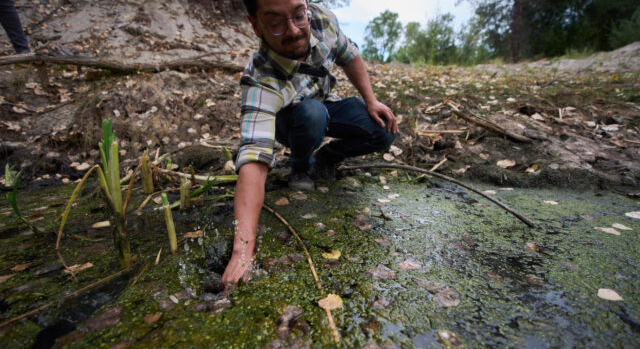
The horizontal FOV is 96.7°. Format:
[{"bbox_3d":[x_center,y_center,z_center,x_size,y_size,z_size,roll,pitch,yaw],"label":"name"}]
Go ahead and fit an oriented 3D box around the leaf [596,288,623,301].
[{"bbox_3d":[0.742,0.309,0.734,0.050,0.010,0.056,5,13,22],"label":"leaf"}]

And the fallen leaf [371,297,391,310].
[{"bbox_3d":[0.132,0.275,0.612,0.046,0.012,0.028,-12,19,-38],"label":"fallen leaf"}]

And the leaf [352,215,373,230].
[{"bbox_3d":[0.151,0.169,1.001,0.068,0.020,0.058,0,15,0],"label":"leaf"}]

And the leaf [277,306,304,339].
[{"bbox_3d":[-0.066,0.337,0.655,0.051,0.030,0.085,-3,16,-9],"label":"leaf"}]

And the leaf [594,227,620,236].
[{"bbox_3d":[1.143,0.224,1.134,0.069,0.010,0.081,5,13,21],"label":"leaf"}]

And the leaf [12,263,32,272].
[{"bbox_3d":[-0.909,0.281,0.865,0.038,0.010,0.047,-1,12,-6],"label":"leaf"}]

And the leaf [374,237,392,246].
[{"bbox_3d":[0.234,0.242,1.030,0.059,0.012,0.052,-2,16,-6],"label":"leaf"}]

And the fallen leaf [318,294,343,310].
[{"bbox_3d":[0.030,0.315,0.700,0.055,0.012,0.057,7,14,30],"label":"fallen leaf"}]

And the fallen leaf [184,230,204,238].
[{"bbox_3d":[-0.477,0.227,1.080,0.067,0.015,0.049,-5,16,-18],"label":"fallen leaf"}]

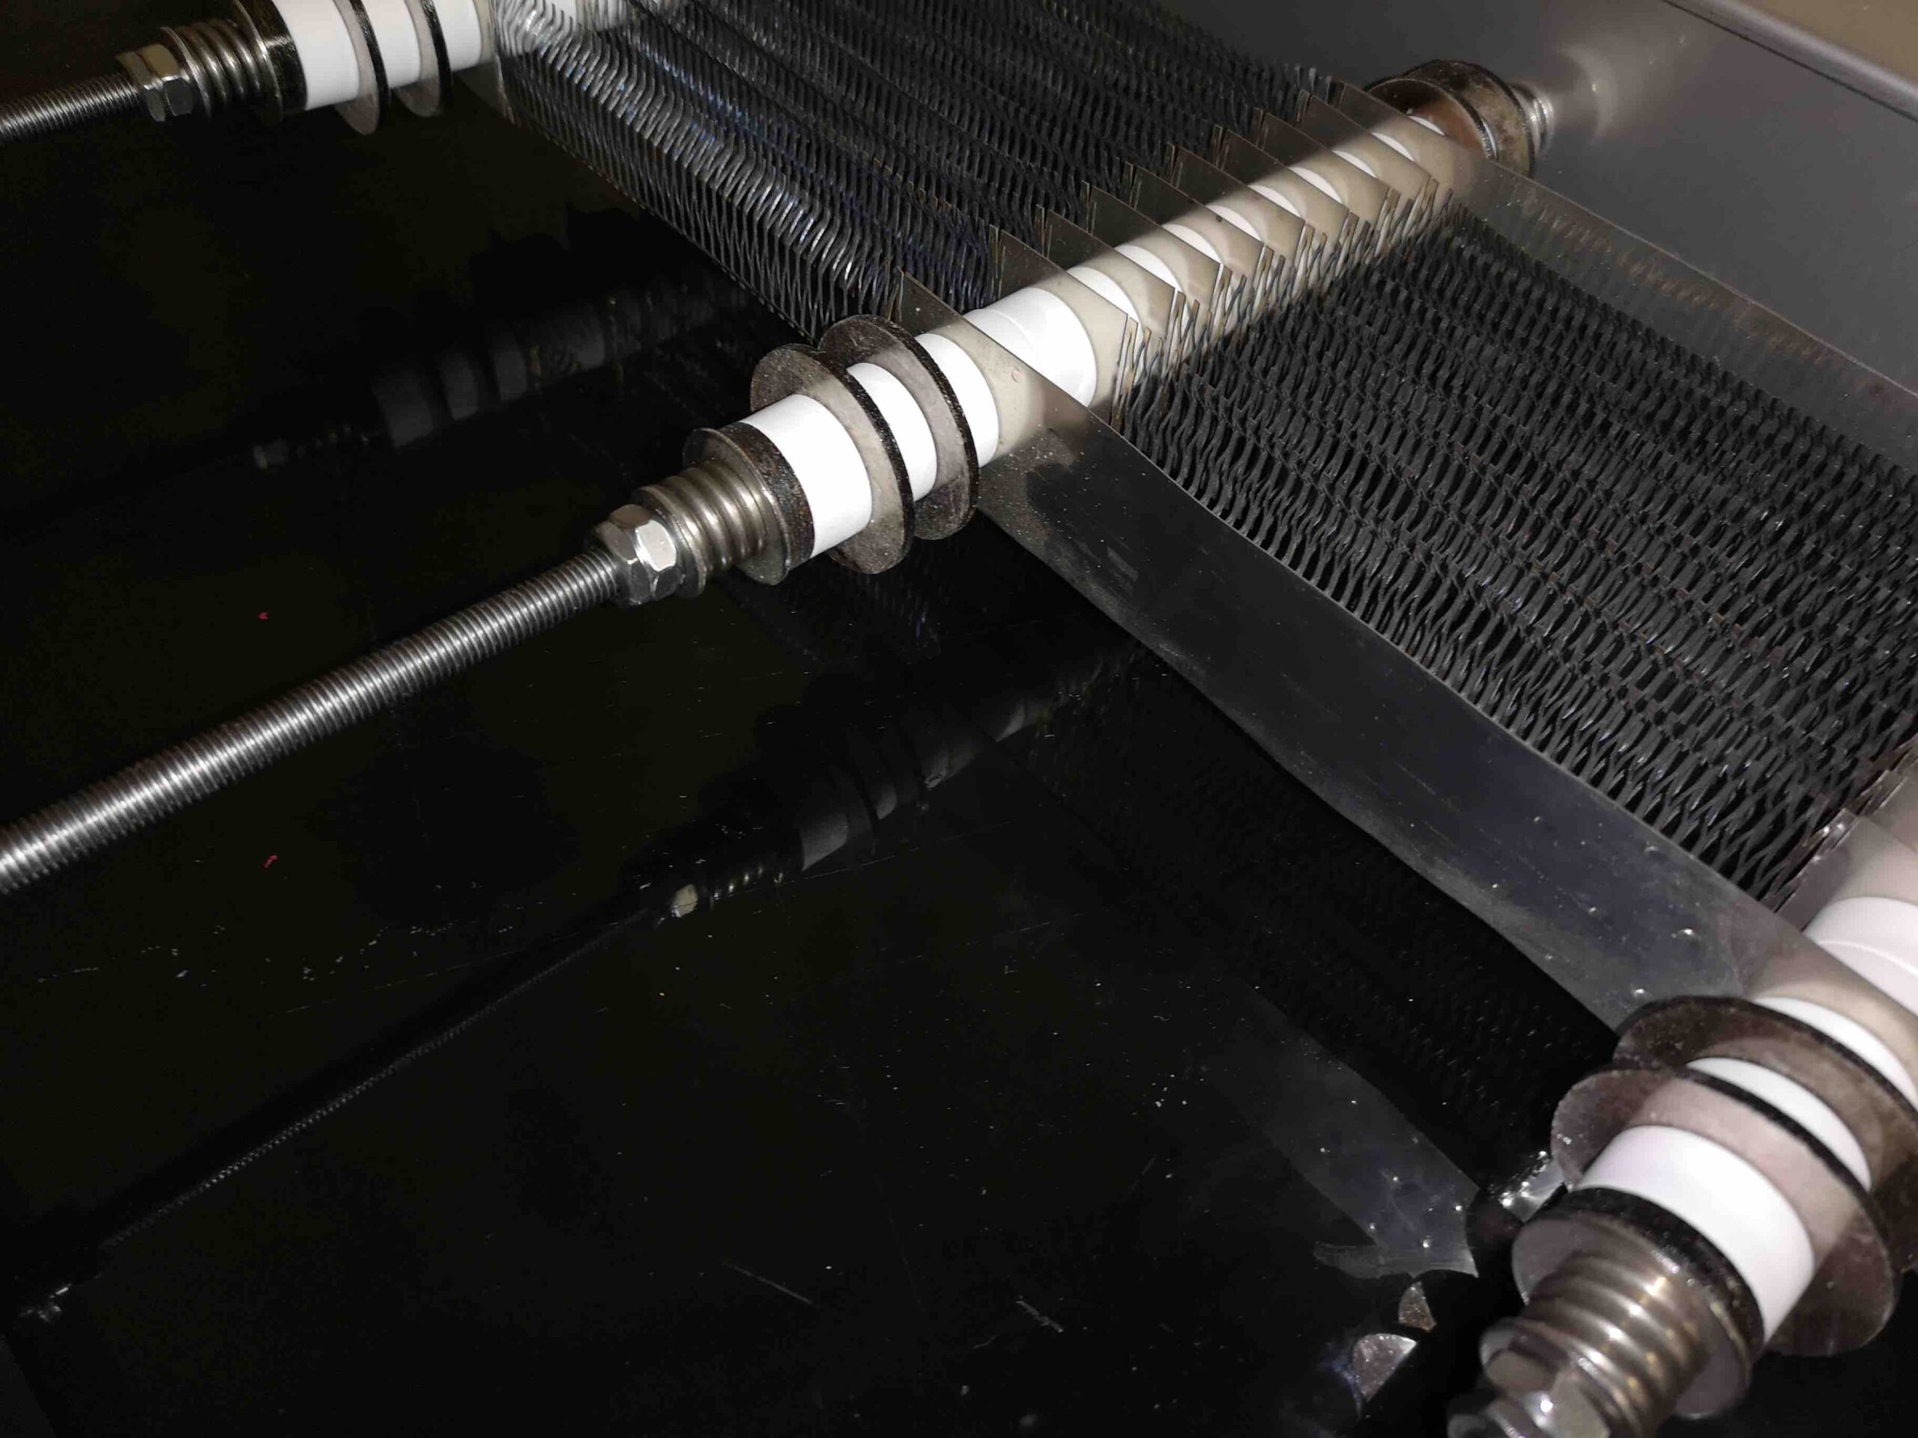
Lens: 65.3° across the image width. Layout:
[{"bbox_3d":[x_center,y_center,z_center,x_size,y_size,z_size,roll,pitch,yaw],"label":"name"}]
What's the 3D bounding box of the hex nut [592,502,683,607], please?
[{"bbox_3d":[-0.063,-0.031,0.286,0.010,0.018,0.019,-33,102,-28],"label":"hex nut"}]

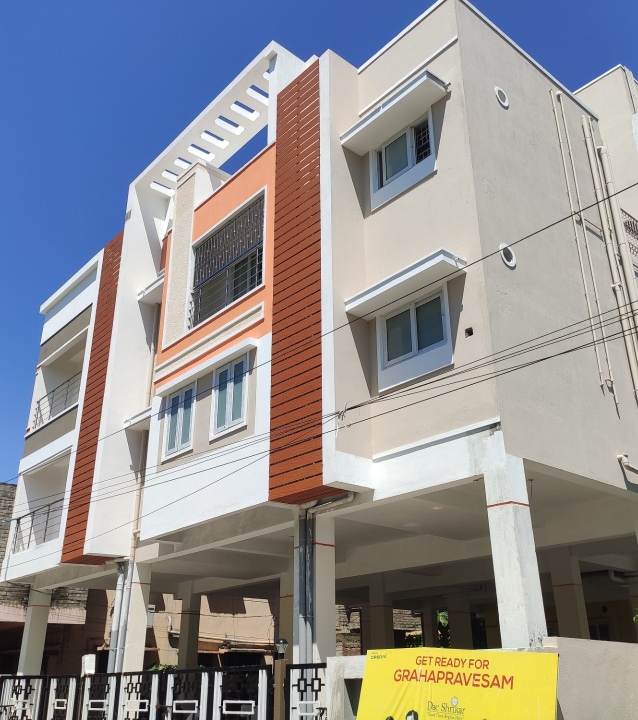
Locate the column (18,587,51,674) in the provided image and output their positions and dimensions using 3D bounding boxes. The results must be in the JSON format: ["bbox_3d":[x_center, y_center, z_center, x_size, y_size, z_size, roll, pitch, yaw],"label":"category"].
[{"bbox_3d":[-6.912,7.183,17.495,0.429,3.259,0.330,19,-31,-37],"label":"column"}]

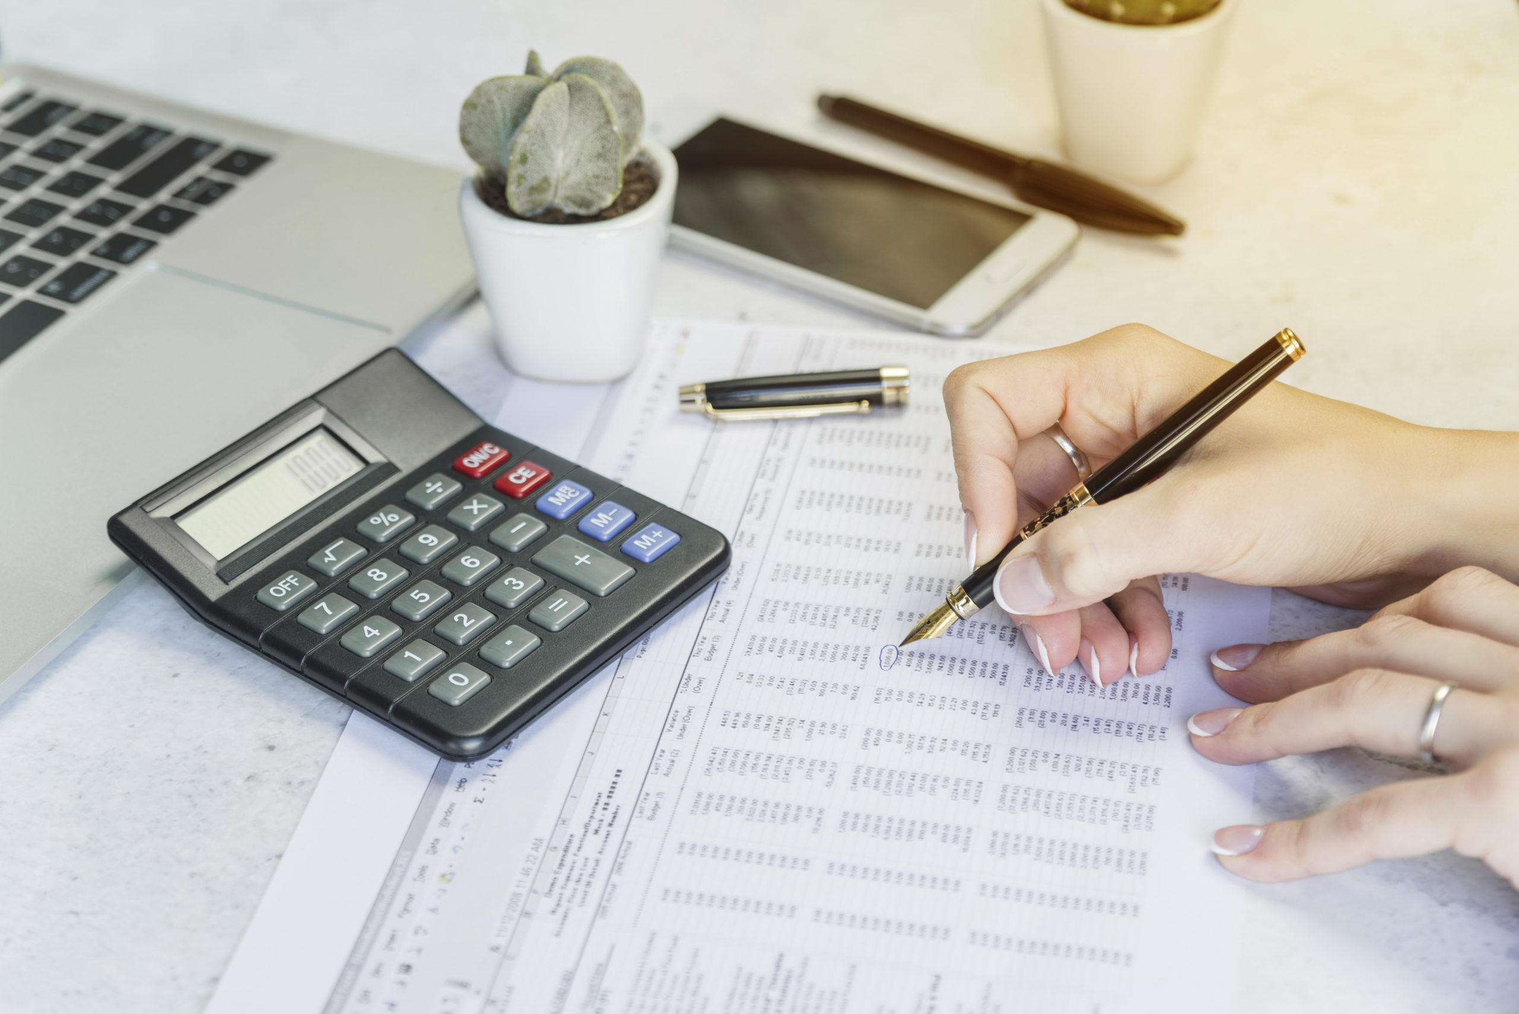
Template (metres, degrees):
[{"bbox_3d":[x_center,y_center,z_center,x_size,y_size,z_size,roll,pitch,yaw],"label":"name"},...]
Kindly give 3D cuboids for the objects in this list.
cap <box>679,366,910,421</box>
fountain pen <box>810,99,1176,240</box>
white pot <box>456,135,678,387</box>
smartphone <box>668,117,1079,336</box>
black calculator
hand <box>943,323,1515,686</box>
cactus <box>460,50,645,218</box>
[{"bbox_3d":[0.010,-0.031,0.859,0.063,0.012,0.013,-4,35,-4],"label":"cap"},{"bbox_3d":[0.072,-0.104,0.962,0.134,0.011,0.011,23,41,30],"label":"fountain pen"},{"bbox_3d":[-0.052,-0.067,0.877,0.057,0.052,0.057,-1,35,0],"label":"white pot"},{"bbox_3d":[0.020,-0.087,0.943,0.142,0.007,0.070,21,40,28],"label":"smartphone"},{"bbox_3d":[-0.082,0.012,0.784,0.117,0.029,0.101,23,41,31],"label":"black calculator"},{"bbox_3d":[0.114,-0.005,0.763,0.142,0.076,0.076,-5,35,-7],"label":"hand"},{"bbox_3d":[-0.056,-0.100,0.857,0.048,0.042,0.045,2,35,5],"label":"cactus"}]

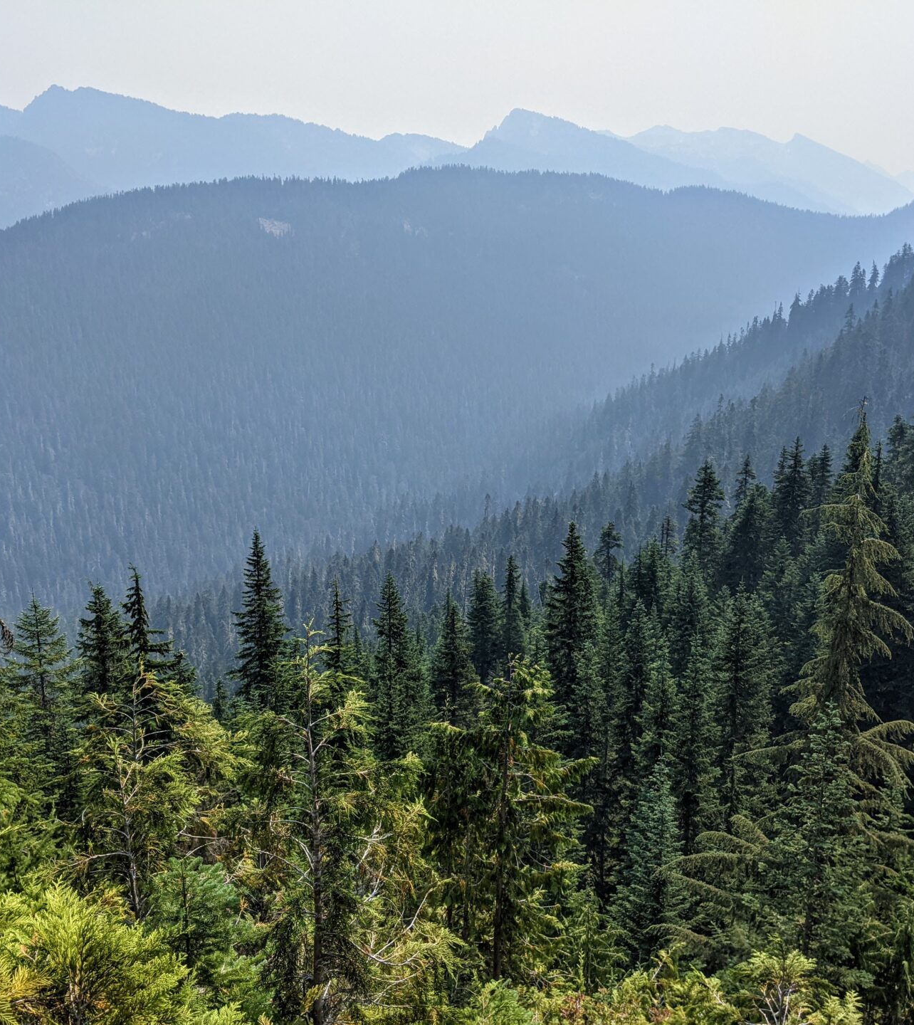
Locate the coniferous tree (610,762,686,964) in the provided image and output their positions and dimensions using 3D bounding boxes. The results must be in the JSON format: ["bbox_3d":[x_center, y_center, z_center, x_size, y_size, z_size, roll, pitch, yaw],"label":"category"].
[{"bbox_3d":[6.672,12.375,37.214,2.650,7.790,2.650,0,12,0],"label":"coniferous tree"}]

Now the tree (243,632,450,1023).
[{"bbox_3d":[-1.555,4.838,15.119,2.920,6.650,2.920,0,14,0],"label":"tree"}]

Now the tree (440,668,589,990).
[{"bbox_3d":[0.955,5.438,17.846,2.610,6.290,2.610,0,14,0],"label":"tree"}]

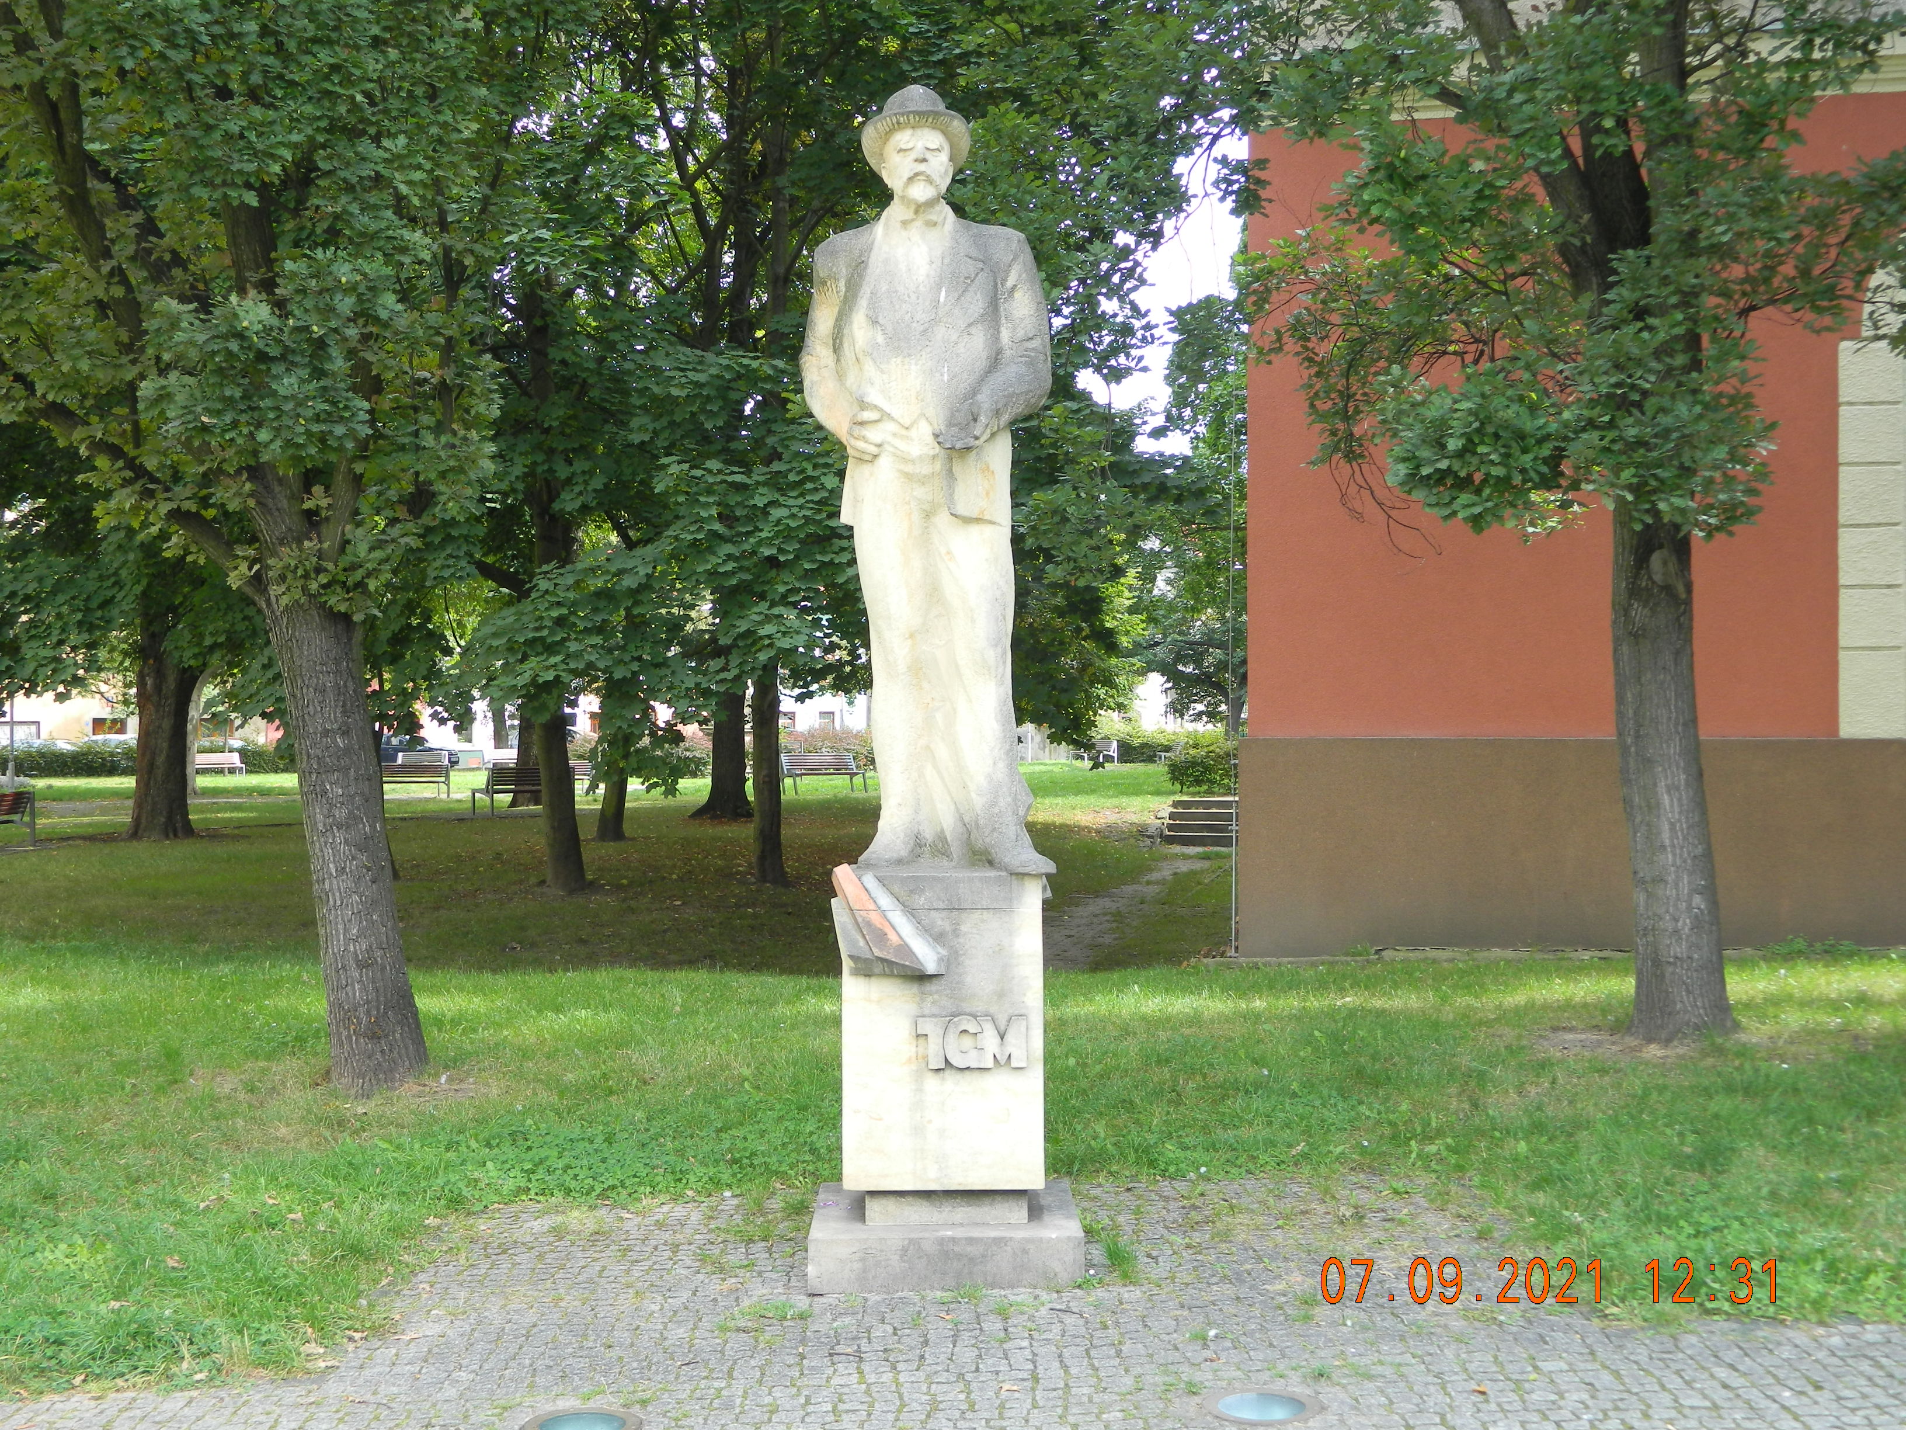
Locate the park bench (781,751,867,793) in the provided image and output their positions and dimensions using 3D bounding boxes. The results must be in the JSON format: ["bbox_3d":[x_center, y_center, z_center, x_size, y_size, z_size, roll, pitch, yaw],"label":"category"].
[{"bbox_3d":[-2.647,1.220,46.391,1.800,0.810,0.600,0,-1,-40],"label":"park bench"}]

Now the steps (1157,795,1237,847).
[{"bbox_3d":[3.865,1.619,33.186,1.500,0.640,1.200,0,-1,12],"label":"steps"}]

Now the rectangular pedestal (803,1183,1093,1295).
[{"bbox_3d":[-0.019,1.597,6.920,0.800,0.163,0.800,0,-1,-1],"label":"rectangular pedestal"}]

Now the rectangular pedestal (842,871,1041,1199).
[{"bbox_3d":[-0.025,0.936,6.921,0.610,0.930,0.570,0,-1,-1],"label":"rectangular pedestal"}]

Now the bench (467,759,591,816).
[{"bbox_3d":[-7.244,1.286,38.190,0.600,0.810,1.800,-1,-1,43],"label":"bench"}]

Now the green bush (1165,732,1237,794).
[{"bbox_3d":[4.519,0.831,38.594,1.700,1.060,1.200,0,-1,12],"label":"green bush"}]

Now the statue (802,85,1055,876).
[{"bbox_3d":[-0.073,-0.717,6.887,0.770,2.380,0.550,0,-1,-1],"label":"statue"}]

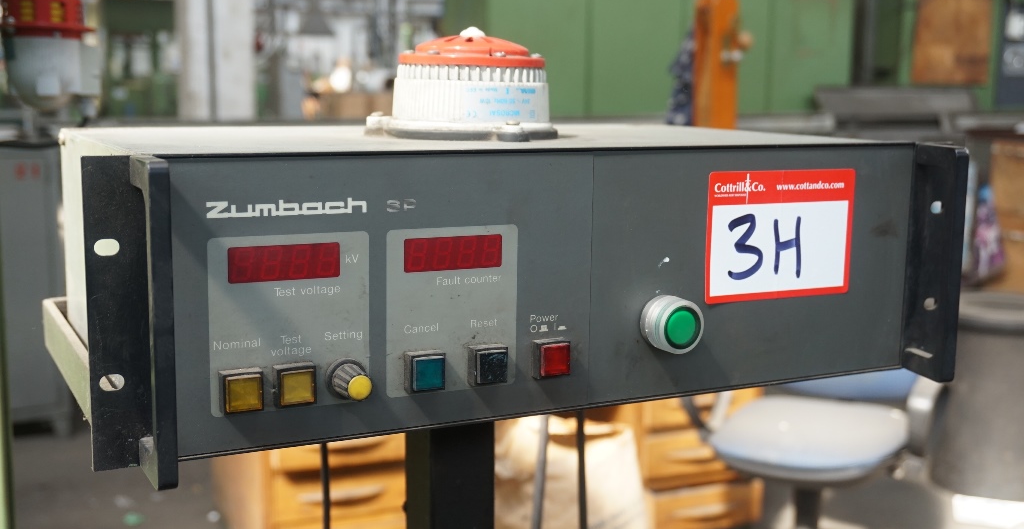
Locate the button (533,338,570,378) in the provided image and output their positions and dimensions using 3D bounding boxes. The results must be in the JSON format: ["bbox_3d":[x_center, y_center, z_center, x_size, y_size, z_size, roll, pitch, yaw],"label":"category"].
[{"bbox_3d":[0.020,0.047,0.552,0.018,0.018,0.009,-4,10,-26],"label":"button"}]

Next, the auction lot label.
[{"bbox_3d":[0.149,-0.016,0.609,0.100,0.071,0.001,-4,10,-26],"label":"auction lot label"}]

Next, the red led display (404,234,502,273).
[{"bbox_3d":[-0.027,-0.005,0.525,0.050,0.016,0.004,-4,10,-26],"label":"red led display"}]

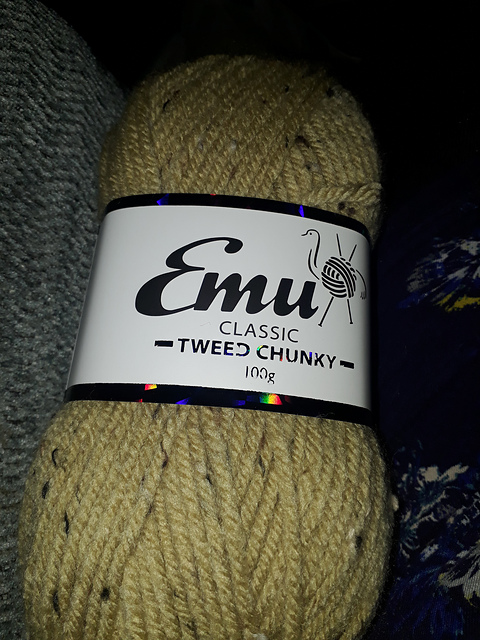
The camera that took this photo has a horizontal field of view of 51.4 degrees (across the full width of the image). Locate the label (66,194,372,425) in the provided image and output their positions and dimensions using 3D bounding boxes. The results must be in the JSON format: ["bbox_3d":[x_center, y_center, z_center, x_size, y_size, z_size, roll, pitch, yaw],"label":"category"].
[{"bbox_3d":[-0.004,0.001,0.158,0.088,0.054,0.061,6,73,-3],"label":"label"}]

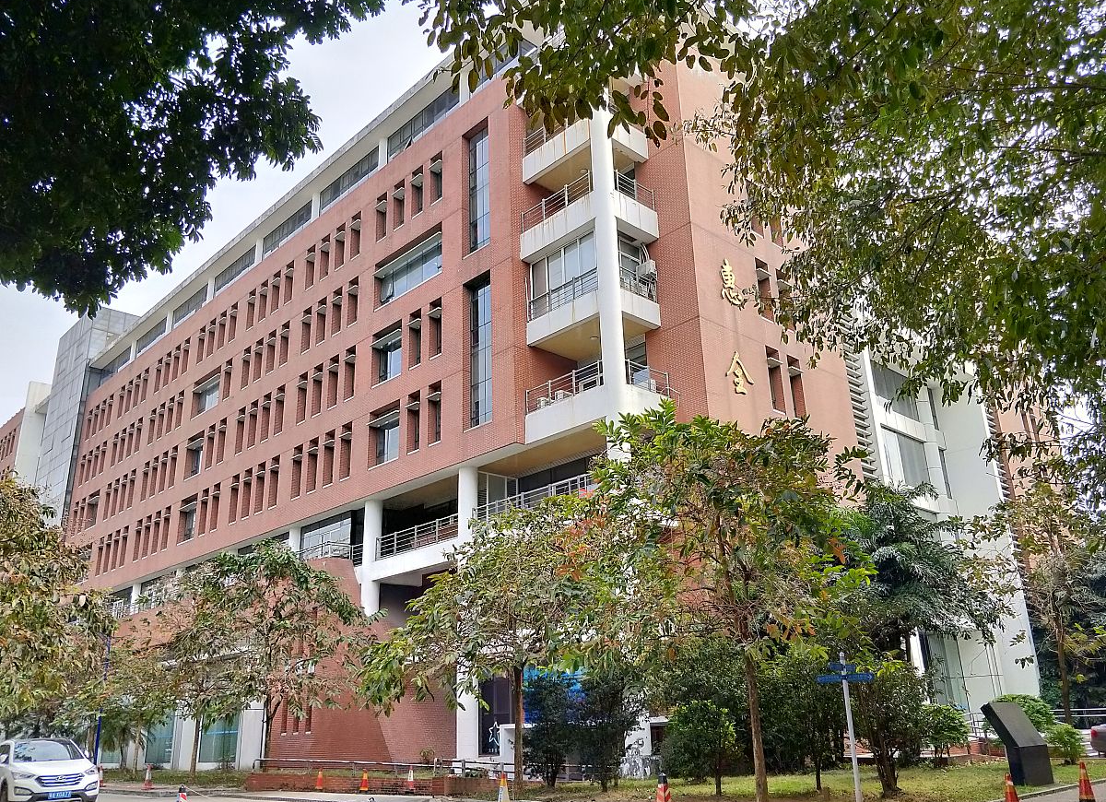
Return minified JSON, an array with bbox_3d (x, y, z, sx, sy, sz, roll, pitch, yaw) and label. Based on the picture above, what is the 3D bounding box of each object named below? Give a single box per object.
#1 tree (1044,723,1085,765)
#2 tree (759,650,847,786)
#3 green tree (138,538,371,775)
[{"bbox_3d":[15.682,10.467,24.424,1.150,1.150,1.100,-13,-22,28],"label":"tree"},{"bbox_3d":[5.864,7.320,18.761,1.950,2.970,1.850,-7,-21,14],"label":"tree"},{"bbox_3d":[-9.994,8.468,27.045,7.200,7.600,6.600,5,-21,-18],"label":"green tree"}]

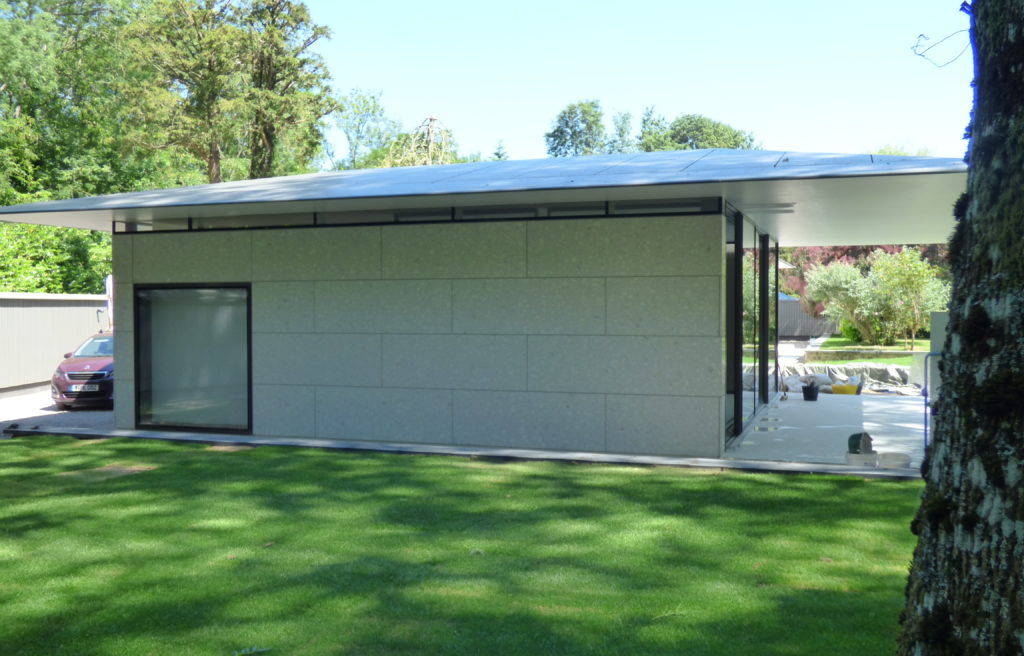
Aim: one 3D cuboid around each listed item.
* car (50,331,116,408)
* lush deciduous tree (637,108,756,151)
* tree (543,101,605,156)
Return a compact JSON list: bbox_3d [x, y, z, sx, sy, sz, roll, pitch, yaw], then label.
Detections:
[{"bbox_3d":[-8.200,0.825,20.600,1.820,1.460,4.250,0,1,-3],"label":"car"},{"bbox_3d":[8.712,-4.758,46.137,5.700,11.080,5.700,0,1,0],"label":"lush deciduous tree"},{"bbox_3d":[3.093,-5.219,48.147,3.600,11.940,3.600,0,1,0],"label":"tree"}]

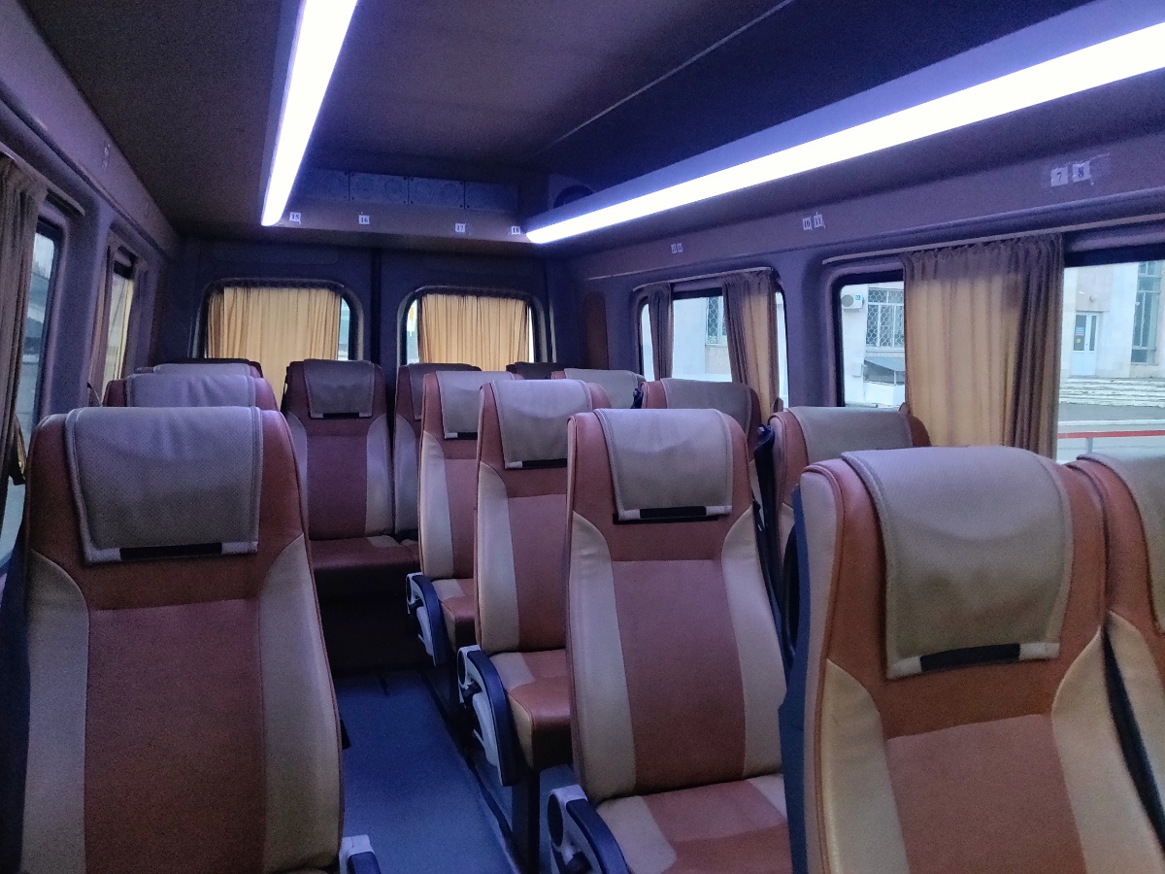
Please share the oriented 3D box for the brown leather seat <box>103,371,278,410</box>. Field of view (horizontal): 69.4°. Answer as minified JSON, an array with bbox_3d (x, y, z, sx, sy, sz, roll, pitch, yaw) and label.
[{"bbox_3d":[-0.892,0.312,1.941,0.475,0.865,0.760,-2,8,-22],"label":"brown leather seat"}]

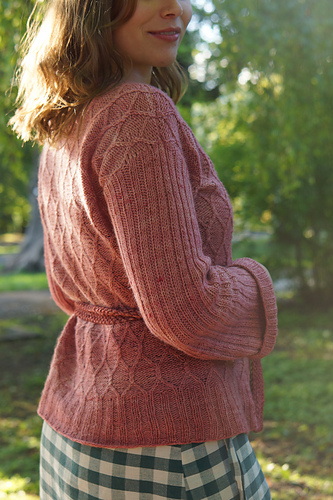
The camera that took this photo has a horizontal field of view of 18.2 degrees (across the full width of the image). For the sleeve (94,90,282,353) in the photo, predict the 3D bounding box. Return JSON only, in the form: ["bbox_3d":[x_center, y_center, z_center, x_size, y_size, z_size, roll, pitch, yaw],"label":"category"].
[{"bbox_3d":[0.028,-0.037,1.530,0.270,0.390,0.175,-1,2,-33],"label":"sleeve"}]

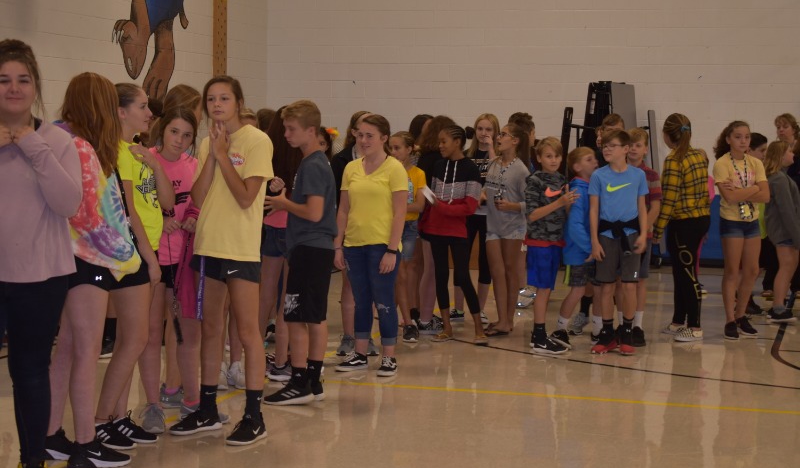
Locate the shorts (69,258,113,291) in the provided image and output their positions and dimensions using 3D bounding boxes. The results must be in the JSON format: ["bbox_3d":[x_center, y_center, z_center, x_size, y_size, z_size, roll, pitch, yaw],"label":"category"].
[{"bbox_3d":[-1.351,0.117,6.569,0.265,0.270,0.340,0,4,-10],"label":"shorts"}]

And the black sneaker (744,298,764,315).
[{"bbox_3d":[2.870,0.603,12.553,0.250,0.100,0.090,1,4,2],"label":"black sneaker"}]

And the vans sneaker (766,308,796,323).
[{"bbox_3d":[3.002,0.638,12.065,0.243,0.098,0.090,2,4,12],"label":"vans sneaker"}]

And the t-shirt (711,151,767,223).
[{"bbox_3d":[2.484,-0.334,11.223,0.390,0.500,0.230,0,4,-11],"label":"t-shirt"}]

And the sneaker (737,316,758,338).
[{"bbox_3d":[2.519,0.675,11.183,0.092,0.105,0.250,-1,4,-27],"label":"sneaker"}]

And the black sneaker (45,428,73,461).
[{"bbox_3d":[-1.472,0.907,6.640,0.270,0.120,0.100,1,4,0],"label":"black sneaker"}]

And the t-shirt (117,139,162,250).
[{"bbox_3d":[-1.211,-0.177,6.955,0.250,0.520,0.370,2,4,18],"label":"t-shirt"}]

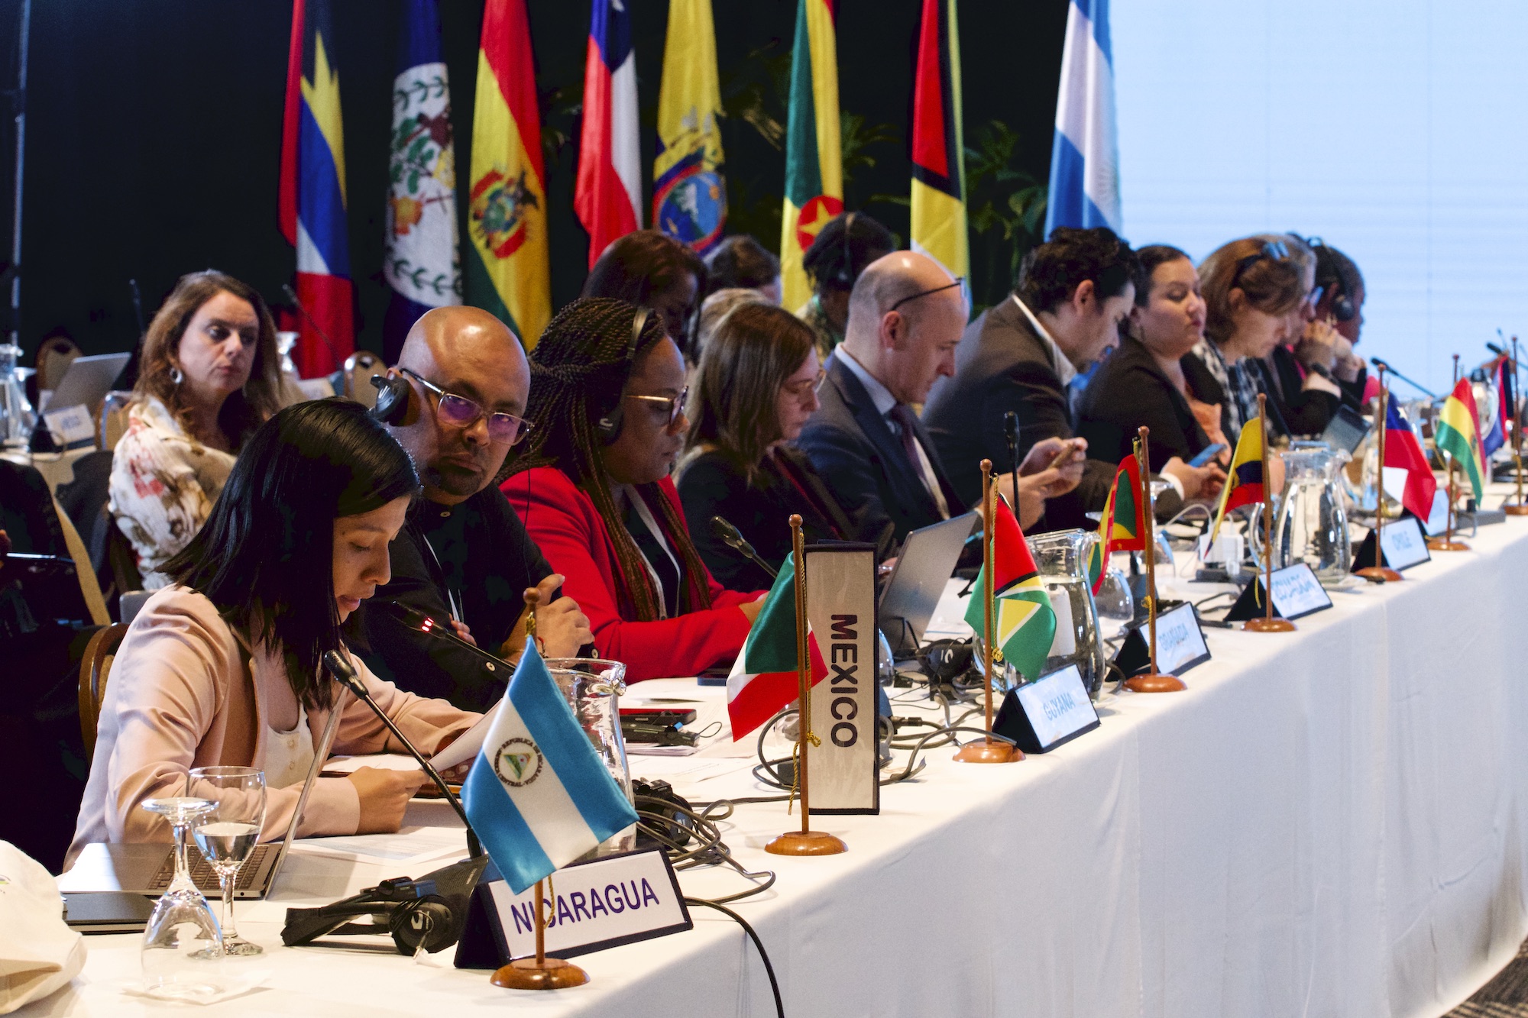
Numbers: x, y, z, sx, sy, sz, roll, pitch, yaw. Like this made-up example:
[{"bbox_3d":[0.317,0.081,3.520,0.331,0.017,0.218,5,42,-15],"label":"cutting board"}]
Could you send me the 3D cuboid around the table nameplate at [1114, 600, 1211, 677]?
[{"bbox_3d":[0.583,0.195,7.436,0.080,0.077,0.298,1,4,19],"label":"table nameplate"}]

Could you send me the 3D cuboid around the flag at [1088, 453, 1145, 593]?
[{"bbox_3d":[0.498,0.020,7.190,0.085,0.200,0.065,-1,4,0],"label":"flag"}]

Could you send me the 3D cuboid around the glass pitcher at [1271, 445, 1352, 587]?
[{"bbox_3d":[0.934,0.011,8.872,0.190,0.229,0.138,1,4,17],"label":"glass pitcher"}]

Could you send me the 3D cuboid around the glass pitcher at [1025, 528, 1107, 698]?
[{"bbox_3d":[0.383,0.148,7.061,0.185,0.234,0.135,0,4,13],"label":"glass pitcher"}]

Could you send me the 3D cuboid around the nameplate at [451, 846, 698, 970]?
[{"bbox_3d":[-0.180,0.384,4.925,0.073,0.081,0.298,3,5,33],"label":"nameplate"}]

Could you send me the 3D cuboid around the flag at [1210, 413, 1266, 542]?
[{"bbox_3d":[0.746,-0.049,8.020,0.088,0.200,0.065,-1,4,0],"label":"flag"}]

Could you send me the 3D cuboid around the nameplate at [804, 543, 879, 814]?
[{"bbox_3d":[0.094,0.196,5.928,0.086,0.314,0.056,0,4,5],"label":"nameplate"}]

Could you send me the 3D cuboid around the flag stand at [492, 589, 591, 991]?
[{"bbox_3d":[-0.202,0.244,4.528,0.087,0.355,0.087,0,4,0],"label":"flag stand"}]

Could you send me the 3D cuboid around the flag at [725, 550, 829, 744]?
[{"bbox_3d":[0.014,0.145,5.386,0.107,0.200,0.070,0,4,0],"label":"flag"}]

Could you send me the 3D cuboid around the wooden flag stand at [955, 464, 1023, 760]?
[{"bbox_3d":[0.271,0.124,6.139,0.087,0.355,0.087,0,4,0],"label":"wooden flag stand"}]

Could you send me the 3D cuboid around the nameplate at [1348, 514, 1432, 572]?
[{"bbox_3d":[1.133,0.064,9.163,0.080,0.077,0.298,1,5,20],"label":"nameplate"}]

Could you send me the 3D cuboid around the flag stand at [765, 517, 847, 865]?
[{"bbox_3d":[0.040,0.182,5.356,0.087,0.355,0.087,0,4,0],"label":"flag stand"}]

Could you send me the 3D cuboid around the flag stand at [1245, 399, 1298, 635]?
[{"bbox_3d":[0.796,0.004,8.009,0.090,0.372,0.090,-1,4,0],"label":"flag stand"}]

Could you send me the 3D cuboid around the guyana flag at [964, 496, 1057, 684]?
[{"bbox_3d":[0.309,0.102,6.380,0.110,0.237,0.080,-2,5,-20],"label":"guyana flag"}]

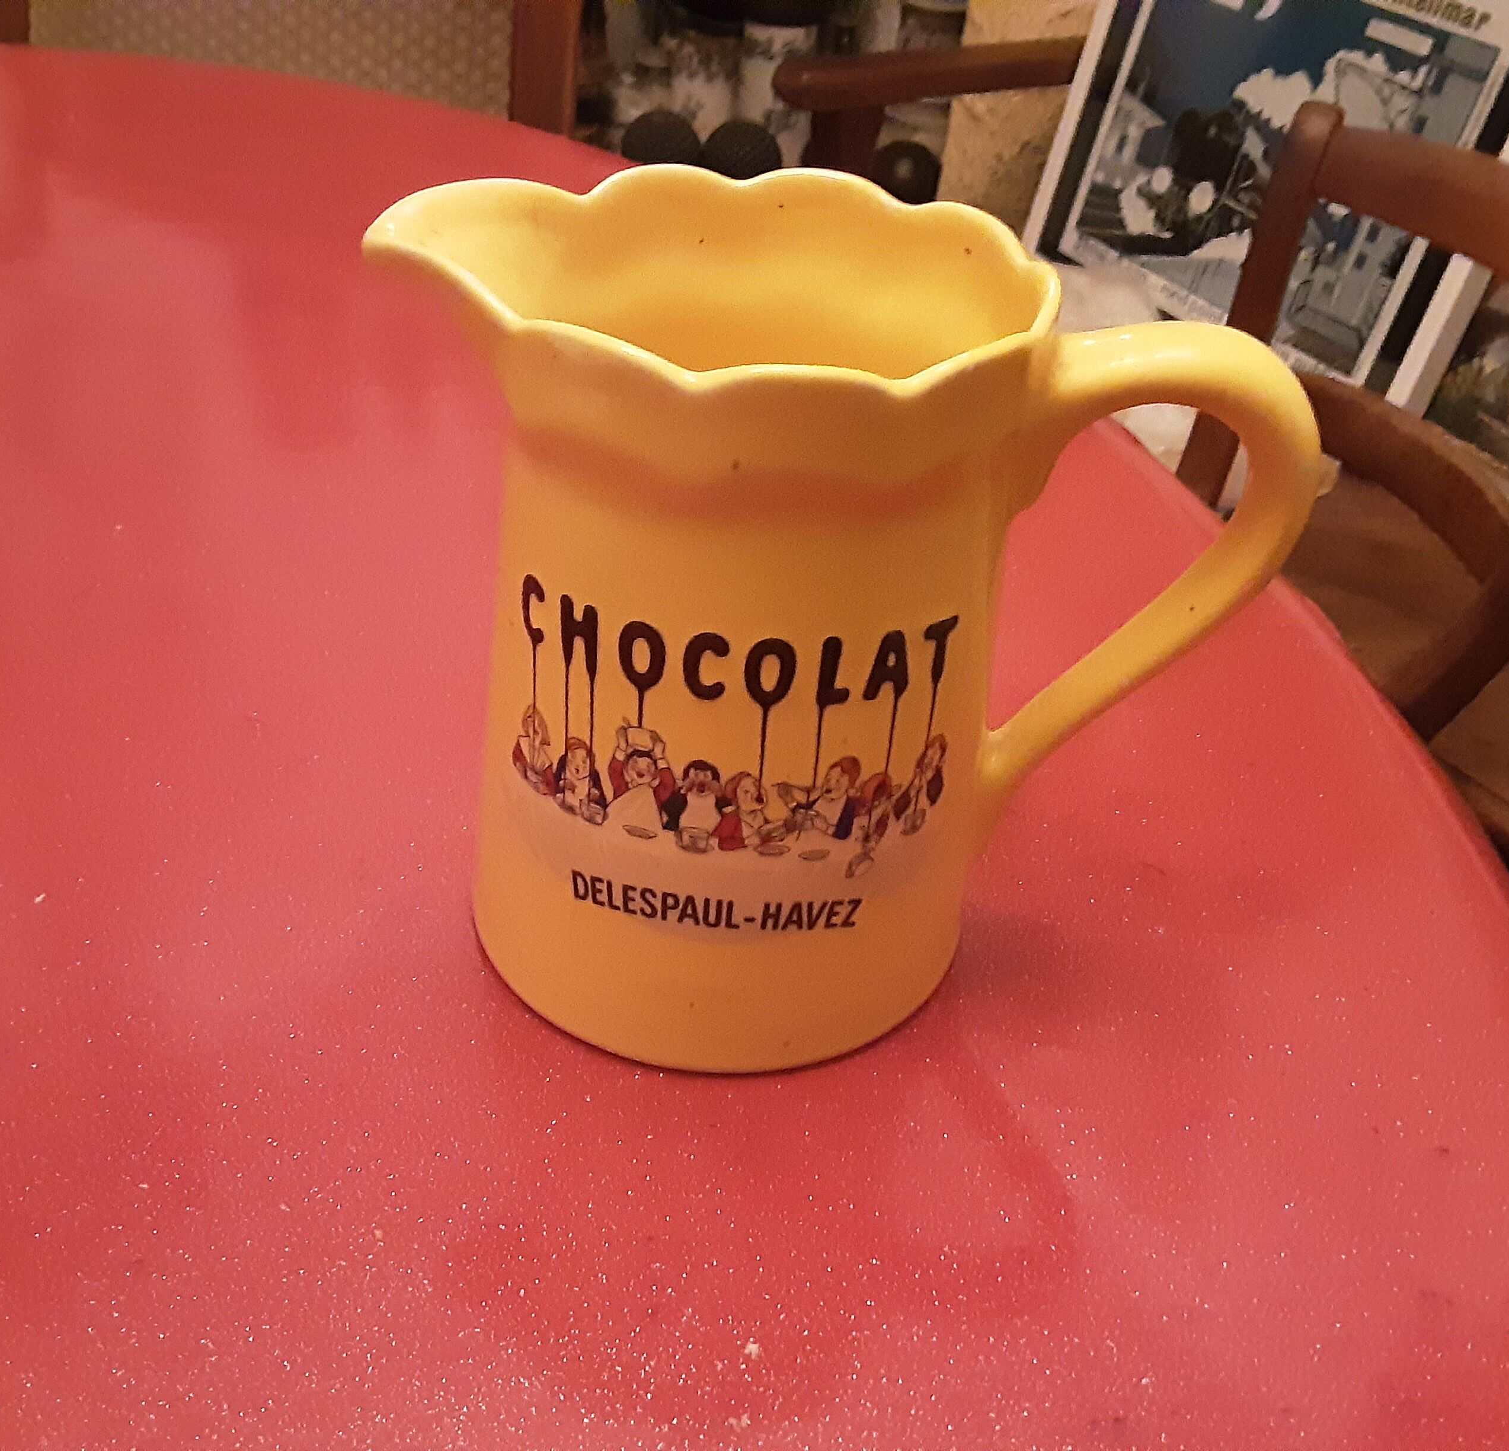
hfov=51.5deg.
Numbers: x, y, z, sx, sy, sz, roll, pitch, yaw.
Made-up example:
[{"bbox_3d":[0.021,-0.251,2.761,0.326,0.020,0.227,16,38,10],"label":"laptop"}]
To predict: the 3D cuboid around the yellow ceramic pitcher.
[{"bbox_3d":[0.015,-0.023,0.349,0.191,0.164,0.124,6,36,2],"label":"yellow ceramic pitcher"}]

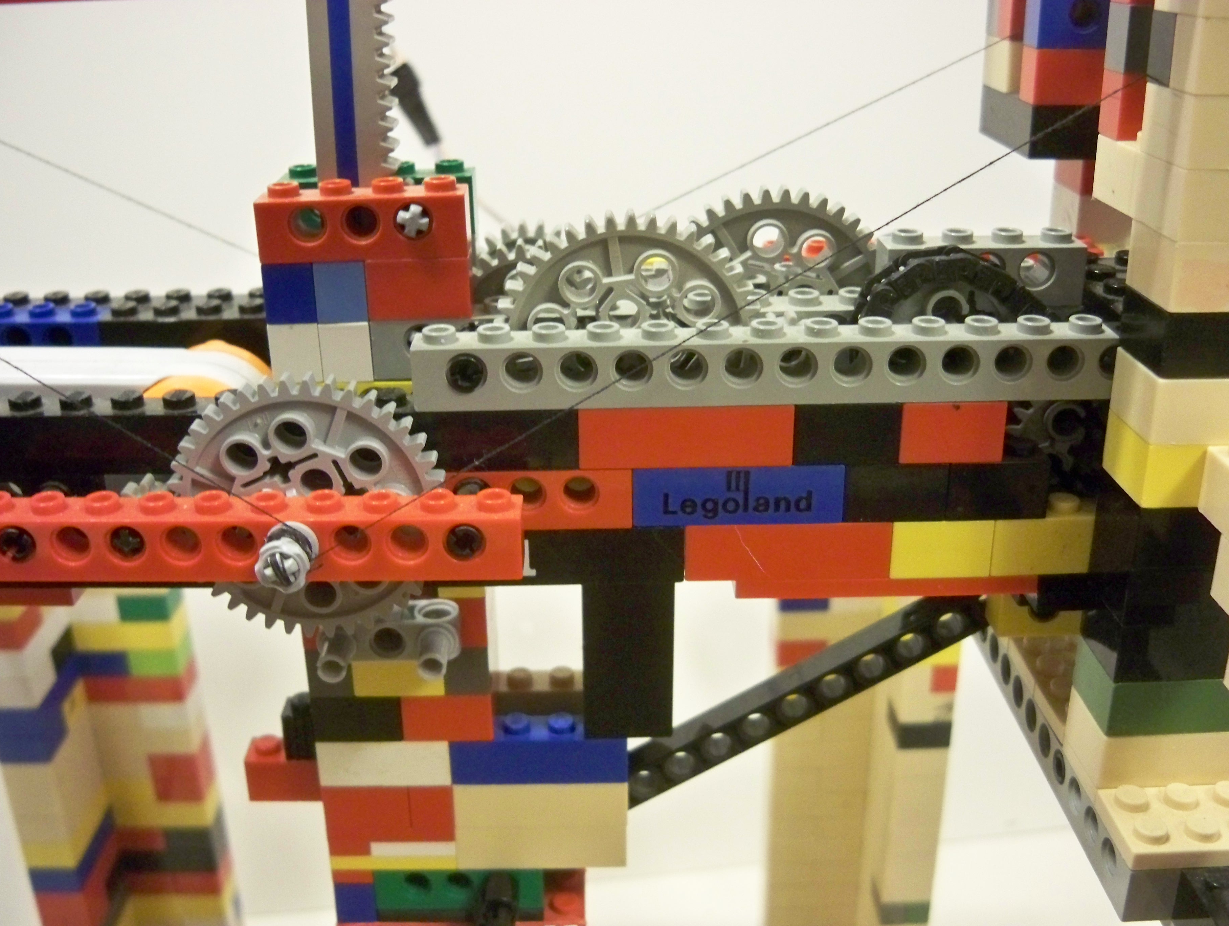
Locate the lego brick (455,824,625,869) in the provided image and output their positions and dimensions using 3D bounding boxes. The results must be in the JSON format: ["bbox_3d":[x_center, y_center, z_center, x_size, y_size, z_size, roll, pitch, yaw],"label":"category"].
[{"bbox_3d":[-0.013,0.070,0.247,0.032,0.010,0.008,-1,22,-1],"label":"lego brick"}]

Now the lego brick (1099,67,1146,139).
[{"bbox_3d":[0.081,-0.053,0.196,0.016,0.010,0.008,-1,22,-1],"label":"lego brick"}]

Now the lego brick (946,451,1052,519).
[{"bbox_3d":[0.059,0.002,0.204,0.016,0.011,0.008,-1,22,-1],"label":"lego brick"}]

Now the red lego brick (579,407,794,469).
[{"bbox_3d":[0.011,-0.006,0.200,0.032,0.011,0.008,-1,22,-1],"label":"red lego brick"}]

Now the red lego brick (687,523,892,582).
[{"bbox_3d":[0.027,0.012,0.206,0.032,0.010,0.008,-1,22,-1],"label":"red lego brick"}]

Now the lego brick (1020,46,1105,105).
[{"bbox_3d":[0.082,-0.068,0.233,0.019,0.010,0.008,-1,22,-1],"label":"lego brick"}]

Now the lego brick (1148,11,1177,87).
[{"bbox_3d":[0.081,-0.056,0.179,0.014,0.010,0.008,-1,22,-1],"label":"lego brick"}]

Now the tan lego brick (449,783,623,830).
[{"bbox_3d":[-0.013,0.061,0.243,0.032,0.010,0.008,-1,22,-1],"label":"tan lego brick"}]

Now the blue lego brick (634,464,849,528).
[{"bbox_3d":[0.019,0.003,0.204,0.032,0.011,0.008,-1,22,-1],"label":"blue lego brick"}]

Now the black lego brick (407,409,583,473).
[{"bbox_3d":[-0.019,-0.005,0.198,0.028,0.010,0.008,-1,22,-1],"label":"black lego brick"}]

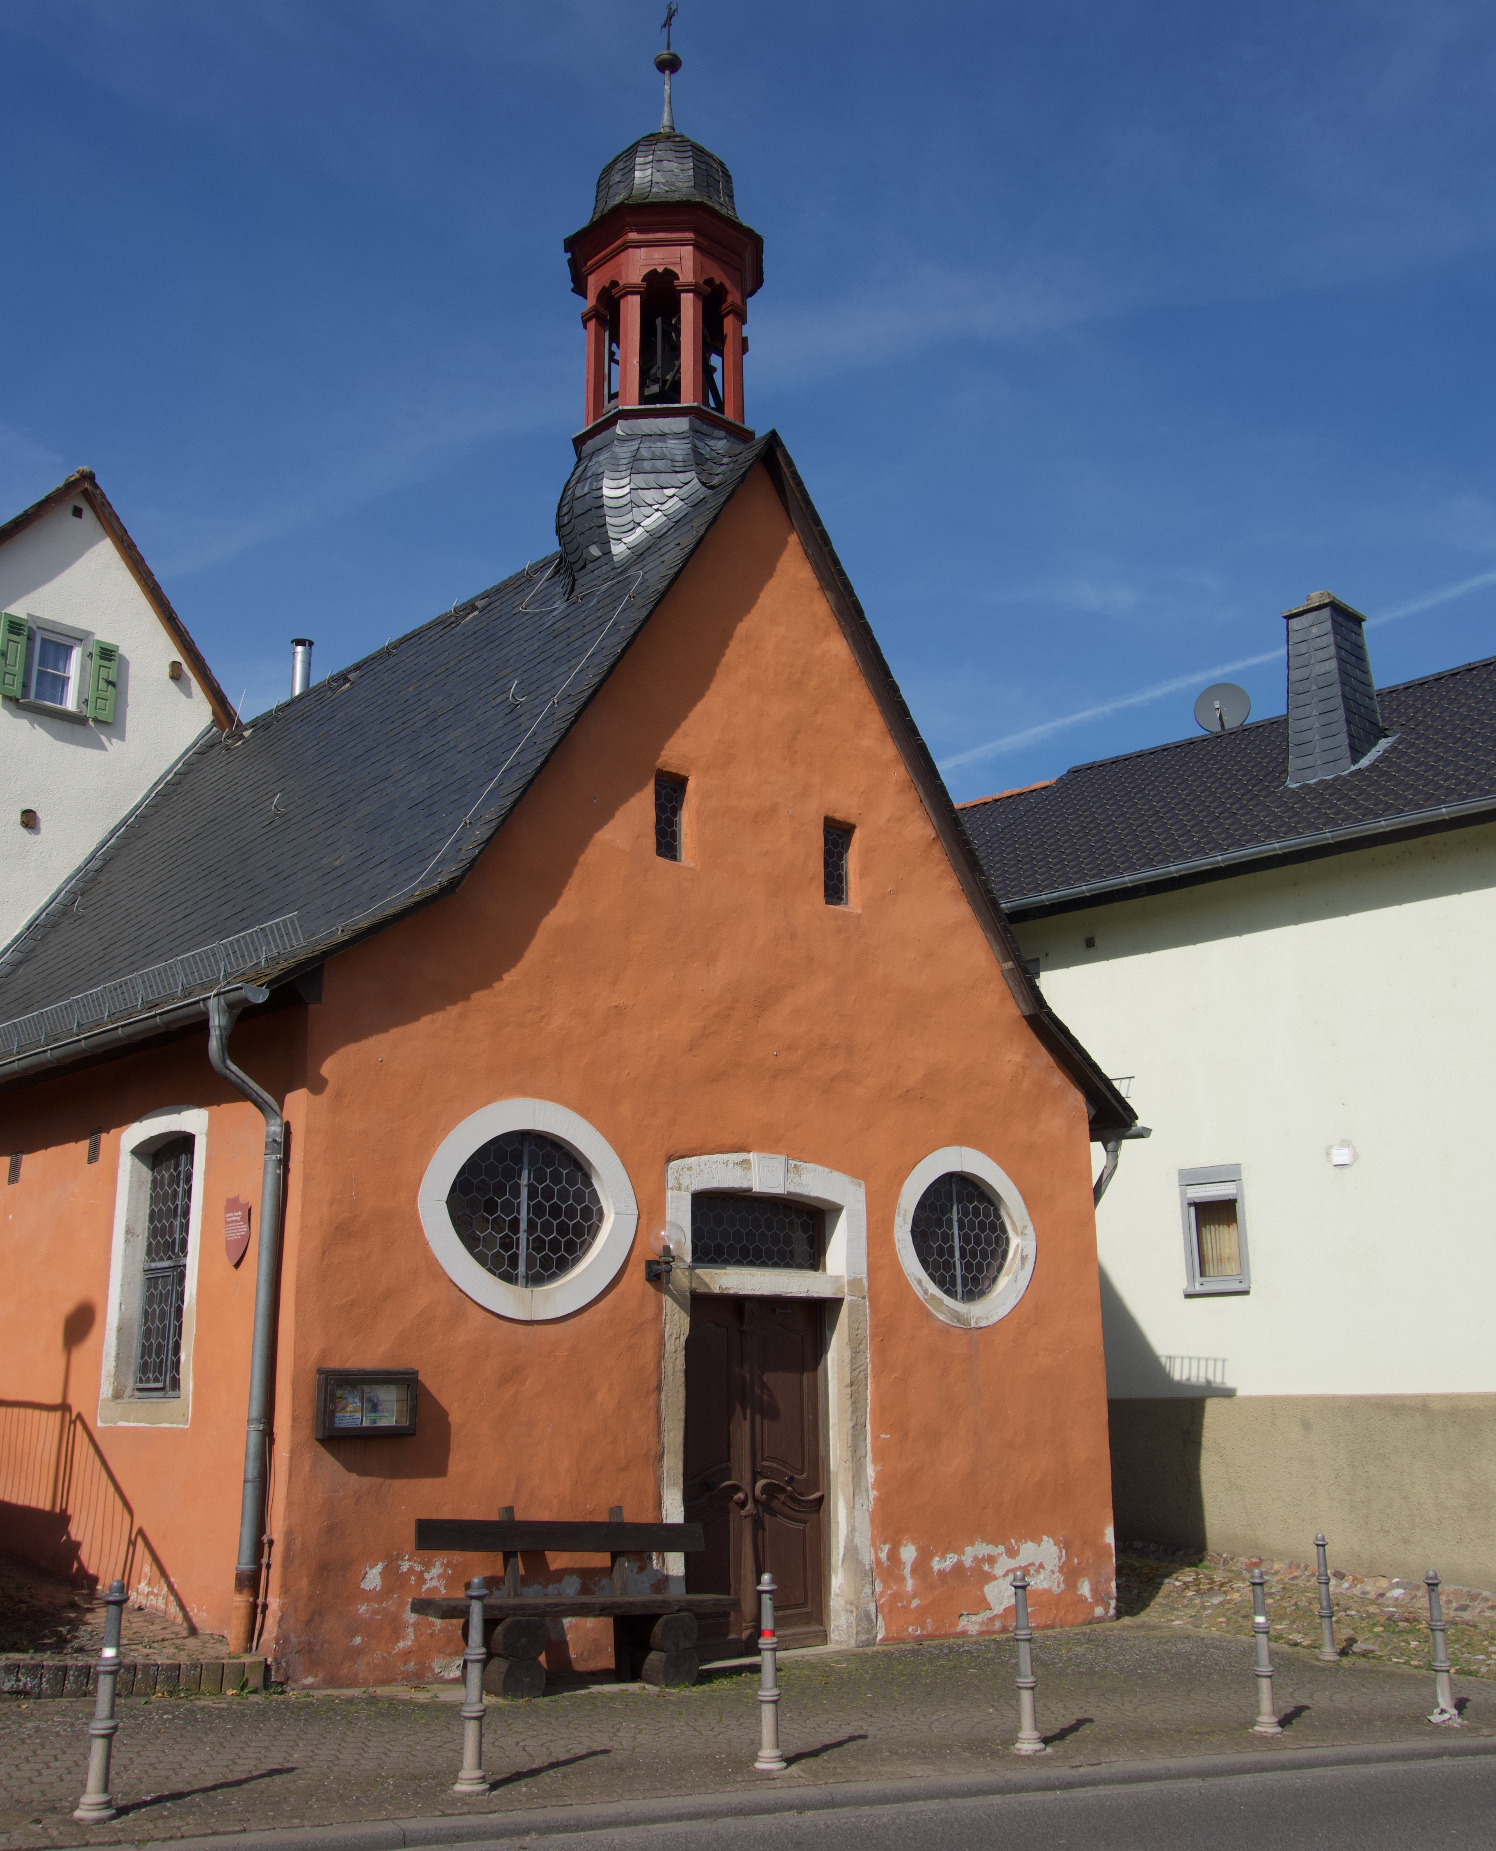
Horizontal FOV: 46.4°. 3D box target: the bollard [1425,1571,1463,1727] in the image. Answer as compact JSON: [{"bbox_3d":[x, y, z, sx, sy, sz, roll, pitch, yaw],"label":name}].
[{"bbox_3d":[4.378,4.558,11.059,0.165,0.900,0.165,0,-16,0],"label":"bollard"}]

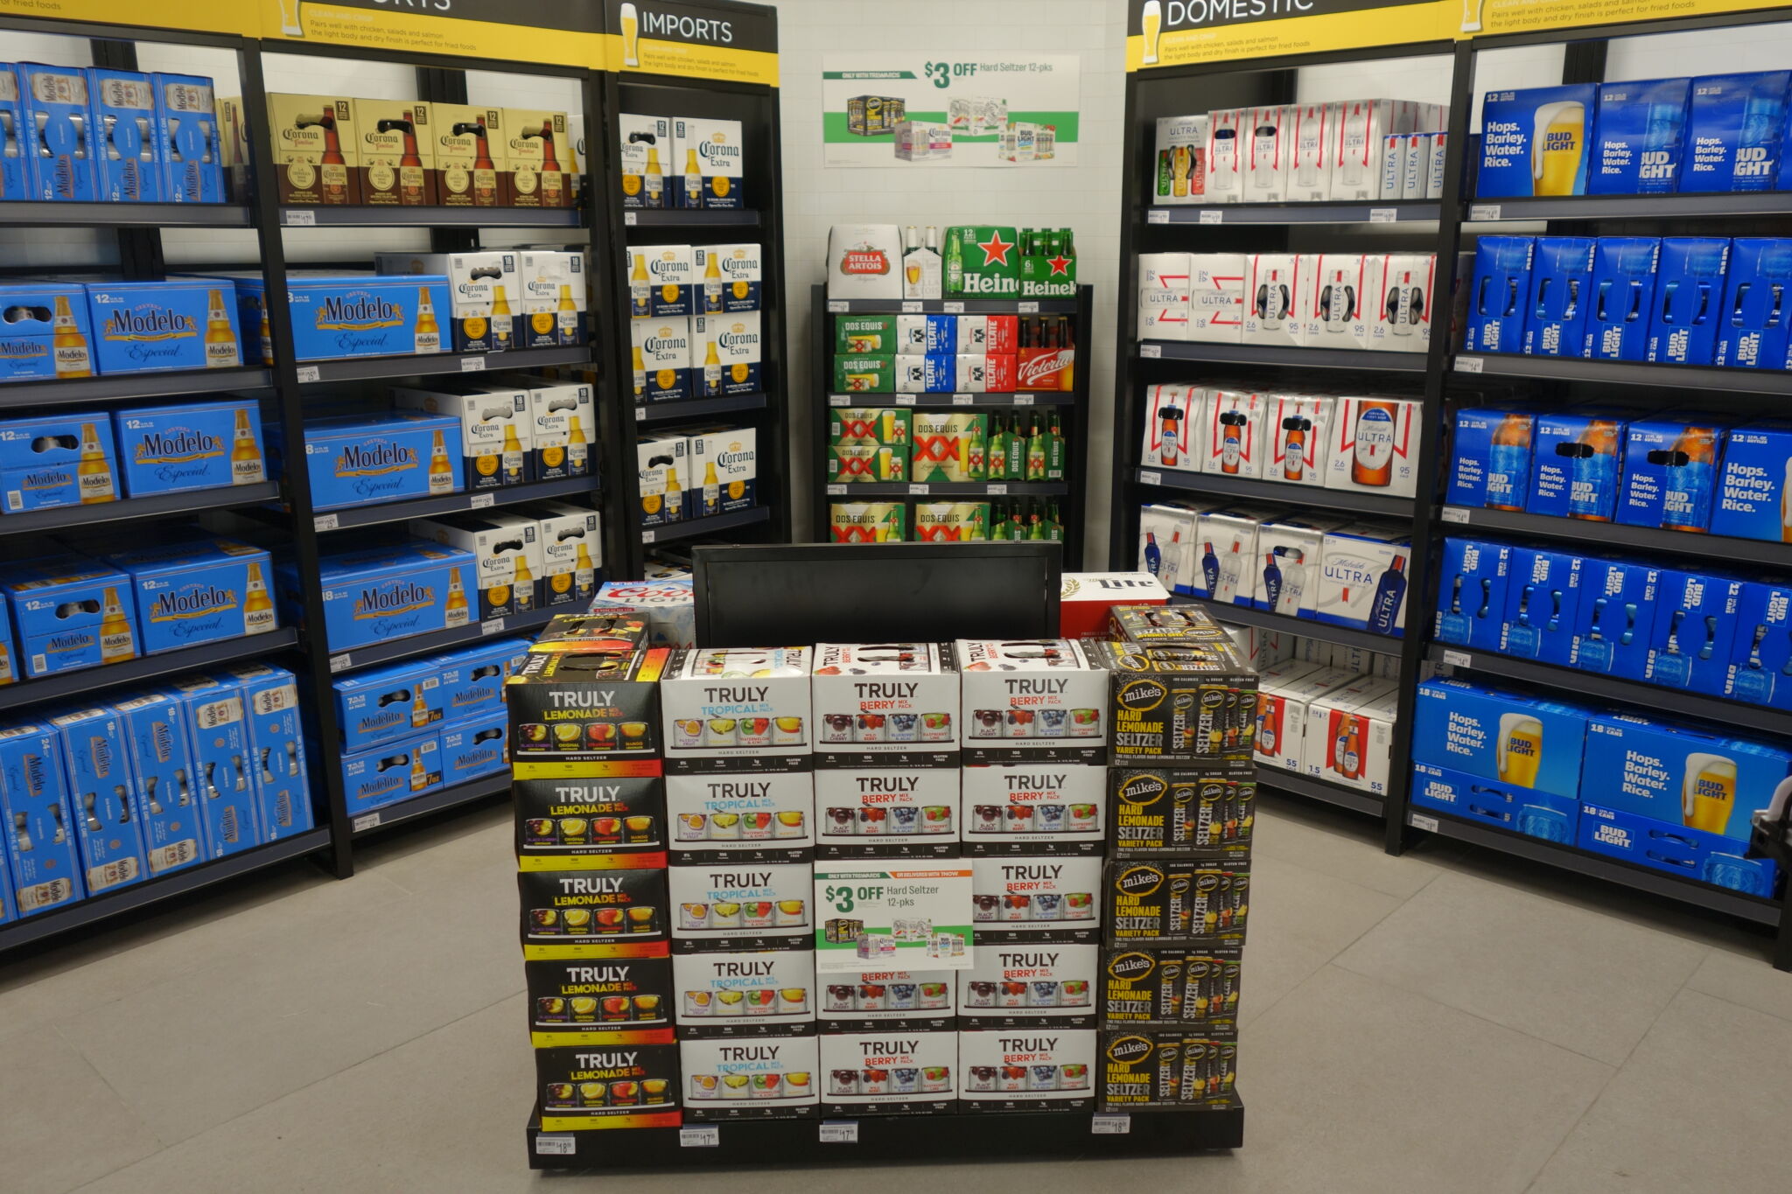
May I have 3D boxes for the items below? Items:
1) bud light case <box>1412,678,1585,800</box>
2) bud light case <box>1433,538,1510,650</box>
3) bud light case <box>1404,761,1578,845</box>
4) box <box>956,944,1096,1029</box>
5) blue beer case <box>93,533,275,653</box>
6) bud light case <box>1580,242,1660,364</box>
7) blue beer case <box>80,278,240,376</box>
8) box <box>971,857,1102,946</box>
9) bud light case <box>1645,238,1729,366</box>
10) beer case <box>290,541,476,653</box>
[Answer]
[{"bbox_3d":[1.503,0.339,3.439,0.400,0.200,0.124,13,19,41],"label":"bud light case"},{"bbox_3d":[1.468,-0.019,3.455,0.160,0.266,0.200,13,20,42],"label":"bud light case"},{"bbox_3d":[1.524,0.482,3.474,0.397,0.124,0.202,12,19,41],"label":"bud light case"},{"bbox_3d":[0.217,0.633,2.419,0.233,0.157,0.174,-1,14,-3],"label":"box"},{"bbox_3d":[-1.646,-0.004,3.256,0.225,0.189,0.290,13,20,42],"label":"blue beer case"},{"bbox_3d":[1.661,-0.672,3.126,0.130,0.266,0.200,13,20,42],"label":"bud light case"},{"bbox_3d":[-1.670,-0.607,3.115,0.225,0.189,0.298,12,18,40],"label":"blue beer case"},{"bbox_3d":[0.223,0.488,2.410,0.233,0.158,0.175,-1,14,-2],"label":"box"},{"bbox_3d":[1.727,-0.639,2.995,0.126,0.262,0.198,13,19,41],"label":"bud light case"},{"bbox_3d":[-1.327,-0.006,3.599,0.213,0.188,0.430,13,20,42],"label":"beer case"}]

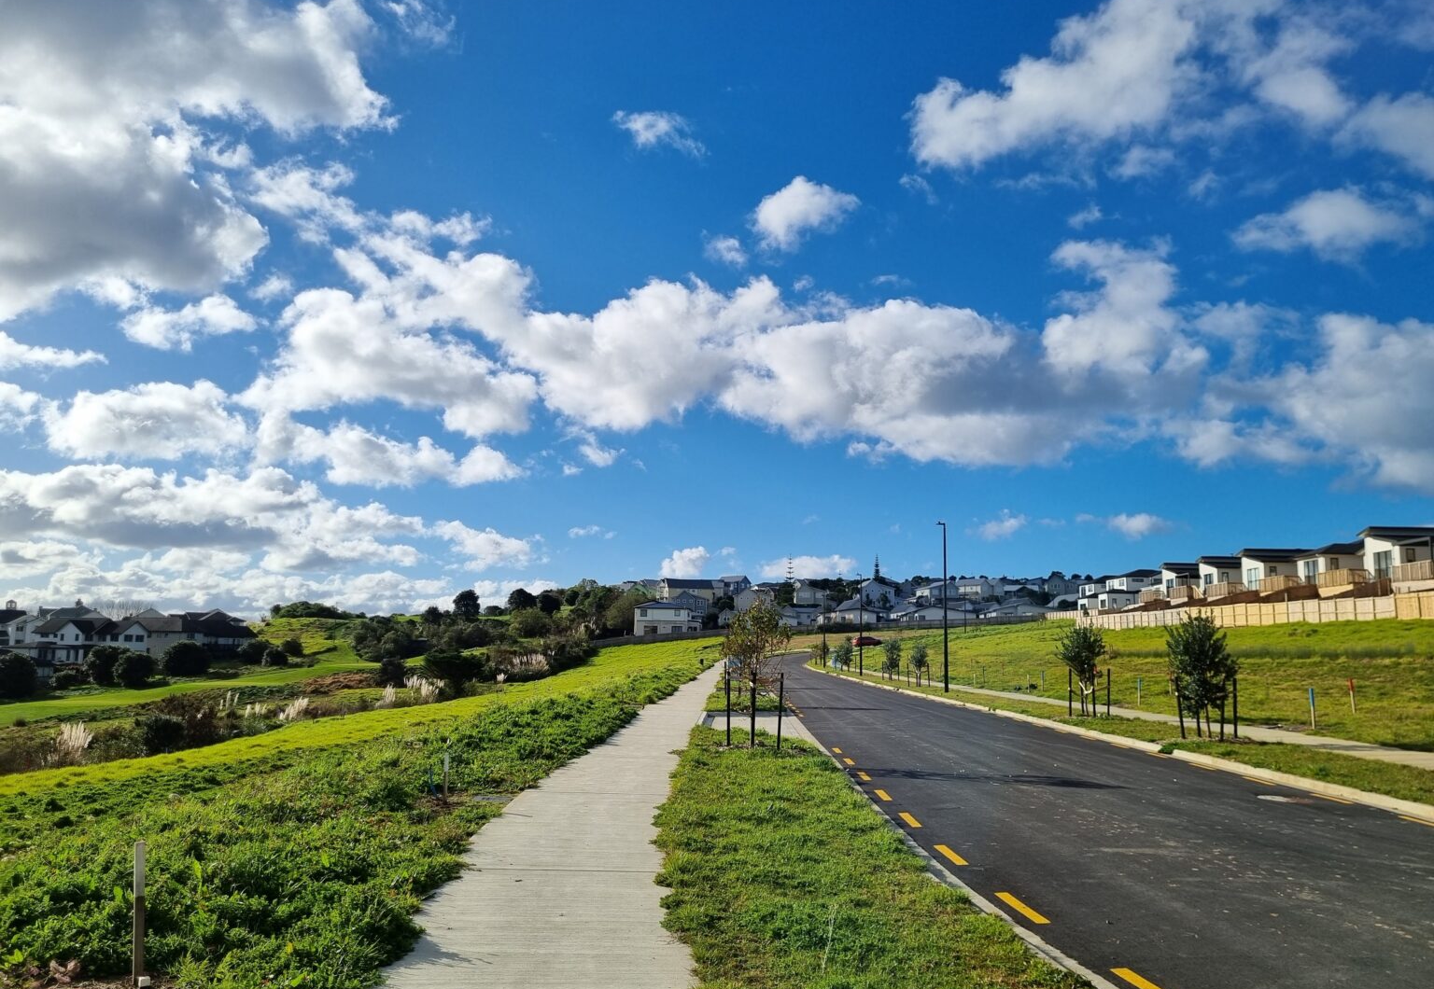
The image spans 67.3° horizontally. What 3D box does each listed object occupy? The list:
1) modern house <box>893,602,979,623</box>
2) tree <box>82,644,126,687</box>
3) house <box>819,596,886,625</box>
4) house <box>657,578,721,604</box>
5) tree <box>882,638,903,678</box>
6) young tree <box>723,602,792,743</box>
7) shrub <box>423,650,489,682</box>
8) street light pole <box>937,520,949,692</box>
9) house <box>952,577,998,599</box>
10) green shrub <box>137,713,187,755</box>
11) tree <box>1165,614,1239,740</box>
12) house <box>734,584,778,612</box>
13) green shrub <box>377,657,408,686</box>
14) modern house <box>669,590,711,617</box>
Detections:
[{"bbox_3d":[45.374,24.869,222.000,15.800,4.500,11.000,-1,-8,10],"label":"modern house"},{"bbox_3d":[-101.275,28.317,178.000,7.220,7.130,7.220,0,-8,0],"label":"tree"},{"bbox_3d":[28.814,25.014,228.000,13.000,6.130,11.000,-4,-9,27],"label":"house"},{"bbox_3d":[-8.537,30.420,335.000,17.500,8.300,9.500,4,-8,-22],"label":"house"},{"bbox_3d":[10.581,9.952,65.000,1.220,2.510,1.220,0,-8,0],"label":"tree"},{"bbox_3d":[0.704,3.097,18.800,1.230,2.570,1.230,0,-8,0],"label":"young tree"},{"bbox_3d":[-25.338,16.815,105.000,6.440,3.340,4.830,0,-8,0],"label":"shrub"},{"bbox_3d":[10.165,5.045,48.500,0.460,7.750,0.220,1,-8,2],"label":"street light pole"},{"bbox_3d":[85.832,31.540,358.000,12.000,7.200,9.000,-5,-10,37],"label":"house"},{"bbox_3d":[-26.800,11.572,52.000,2.380,2.070,2.380,0,-8,0],"label":"green shrub"},{"bbox_3d":[9.683,3.647,21.500,1.400,2.500,1.400,1,-8,0],"label":"tree"},{"bbox_3d":[9.647,26.317,265.000,10.000,7.140,10.000,2,-8,-14],"label":"house"},{"bbox_3d":[-33.726,18.403,112.000,3.260,3.100,3.260,0,-8,0],"label":"green shrub"},{"bbox_3d":[-7.135,28.775,280.000,9.600,7.500,9.500,1,-8,-3],"label":"modern house"}]

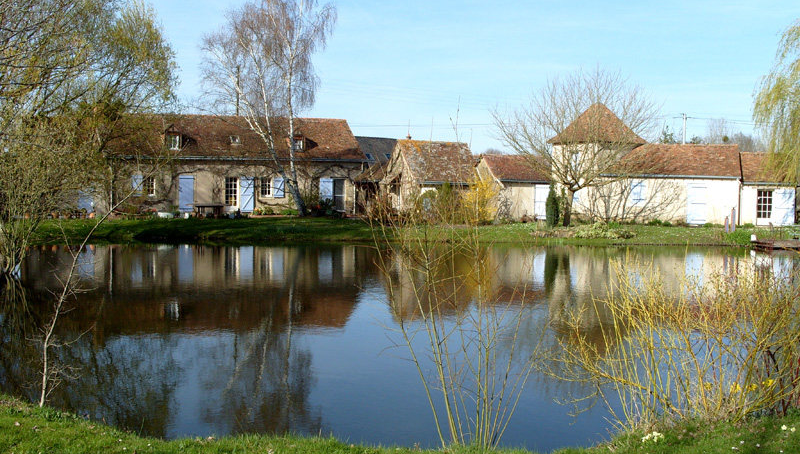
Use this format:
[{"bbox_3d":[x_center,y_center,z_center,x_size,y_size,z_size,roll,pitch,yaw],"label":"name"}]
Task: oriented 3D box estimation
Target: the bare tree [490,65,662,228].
[{"bbox_3d":[9.230,-4.200,42.300,8.700,8.290,8.200,1,2,0],"label":"bare tree"}]

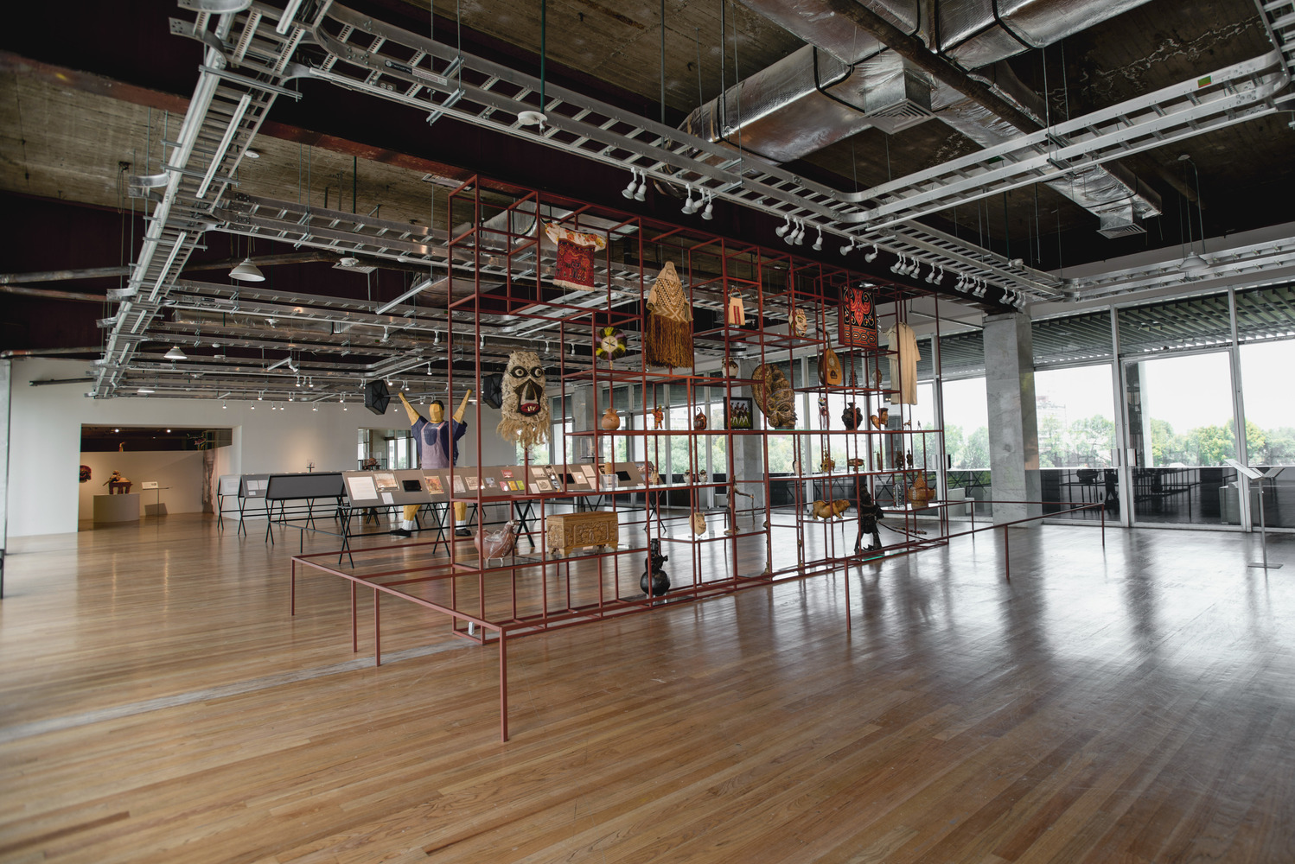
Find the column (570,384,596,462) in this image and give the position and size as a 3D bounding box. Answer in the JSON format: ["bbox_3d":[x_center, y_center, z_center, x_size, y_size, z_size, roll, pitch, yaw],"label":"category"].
[{"bbox_3d":[-2.025,0.482,20.687,0.620,4.030,0.620,0,-3,-37],"label":"column"}]

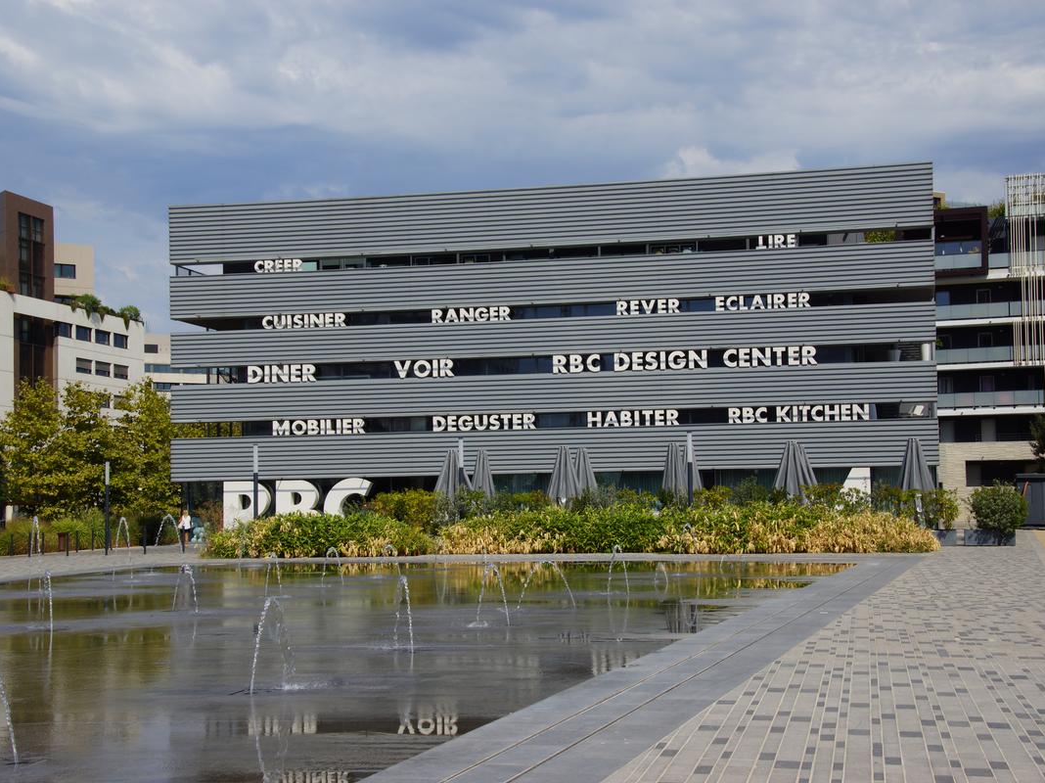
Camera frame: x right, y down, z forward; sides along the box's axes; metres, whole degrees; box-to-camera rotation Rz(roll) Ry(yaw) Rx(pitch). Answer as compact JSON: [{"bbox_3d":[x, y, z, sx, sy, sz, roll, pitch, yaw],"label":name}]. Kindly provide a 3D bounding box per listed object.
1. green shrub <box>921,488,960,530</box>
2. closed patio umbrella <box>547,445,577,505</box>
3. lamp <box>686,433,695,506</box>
[{"bbox_3d":[15.614,4.390,63.347,1.450,1.580,1.200,-2,-4,12],"label":"green shrub"},{"bbox_3d":[1.684,4.225,68.864,1.350,4.000,1.350,-2,-4,12],"label":"closed patio umbrella"},{"bbox_3d":[5.850,3.503,58.690,0.170,4.163,0.170,-1,-3,0],"label":"lamp"}]

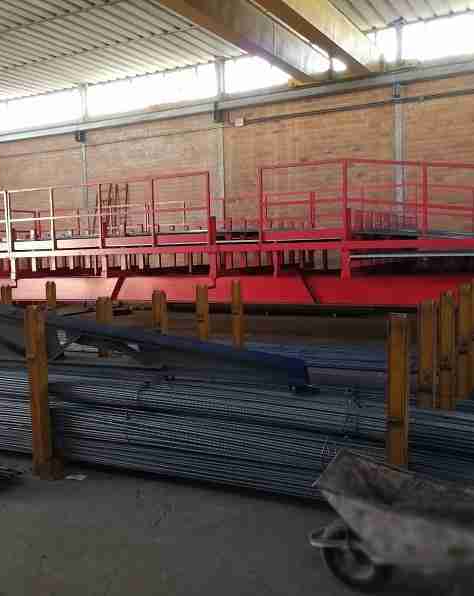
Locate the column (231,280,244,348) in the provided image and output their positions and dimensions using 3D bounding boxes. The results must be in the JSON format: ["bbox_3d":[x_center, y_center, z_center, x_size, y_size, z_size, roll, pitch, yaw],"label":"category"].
[{"bbox_3d":[0.020,0.459,7.403,0.120,1.314,0.120,1,6,28],"label":"column"}]

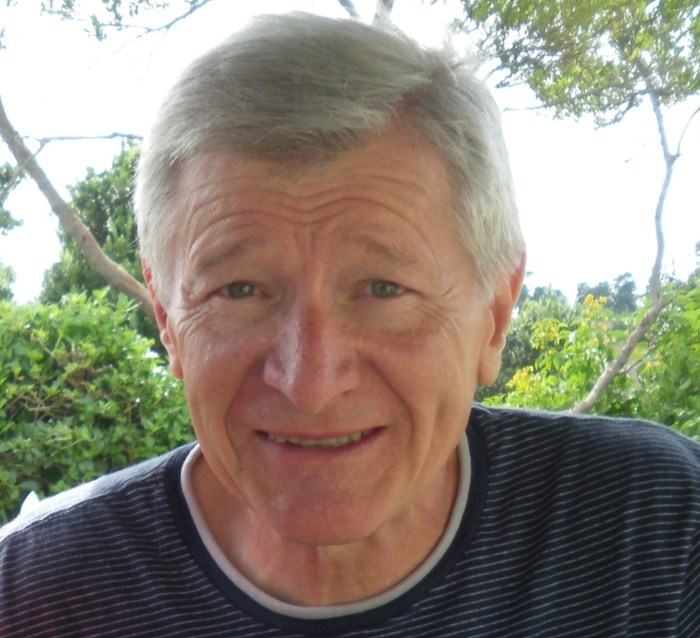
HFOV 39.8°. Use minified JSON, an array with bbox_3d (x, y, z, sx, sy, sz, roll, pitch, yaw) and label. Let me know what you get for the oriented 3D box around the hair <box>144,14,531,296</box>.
[{"bbox_3d":[-0.008,-0.079,0.510,0.197,0.165,0.190,0,9,6],"label":"hair"}]

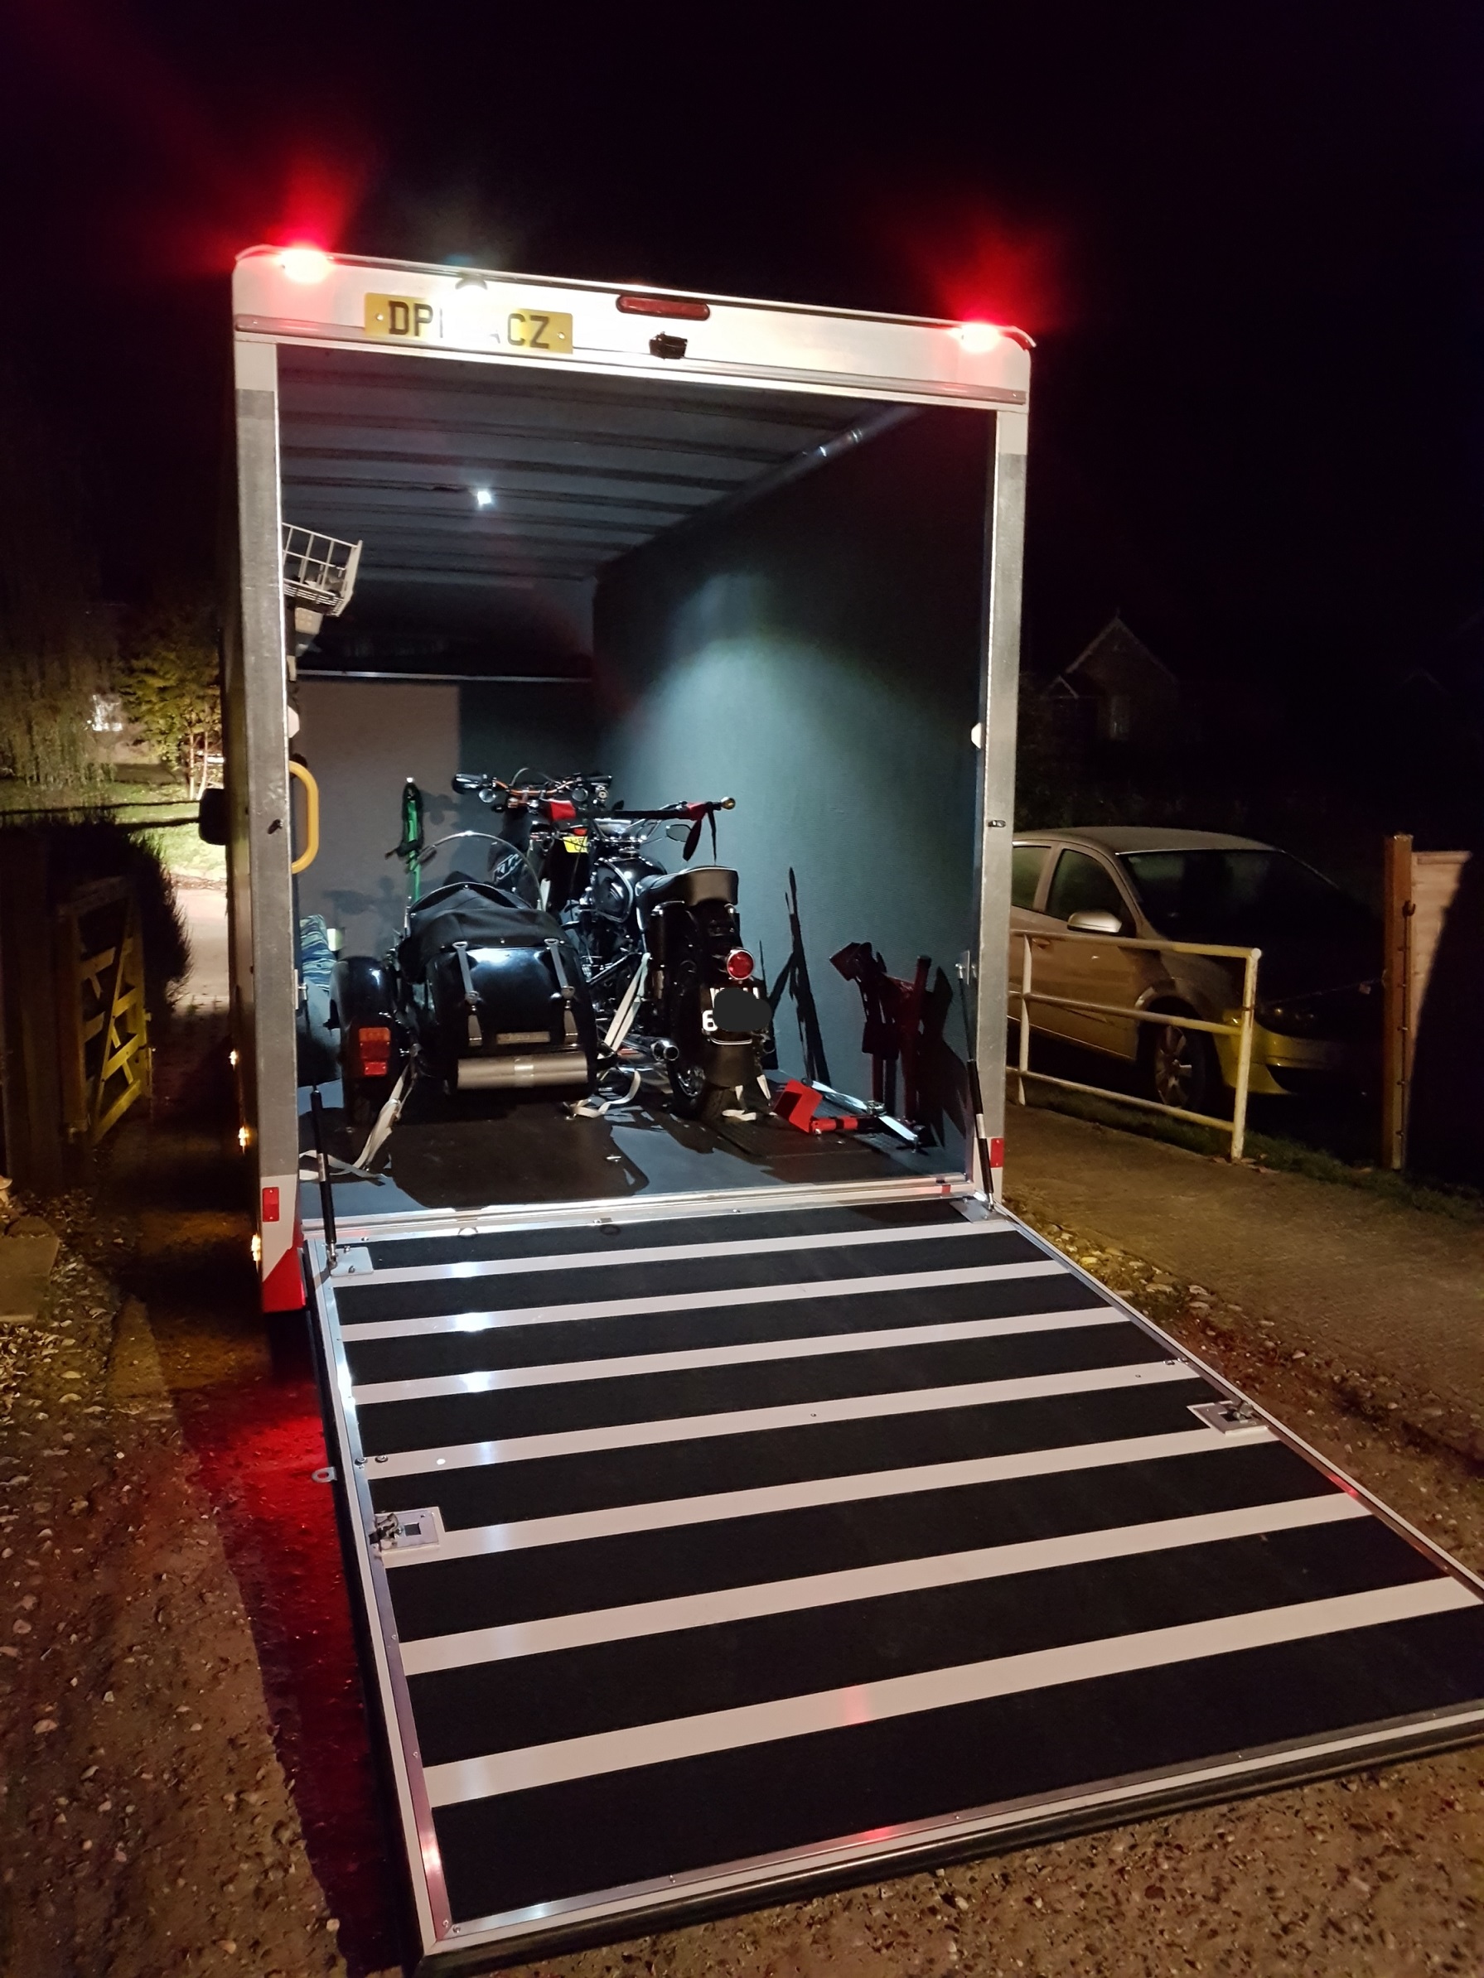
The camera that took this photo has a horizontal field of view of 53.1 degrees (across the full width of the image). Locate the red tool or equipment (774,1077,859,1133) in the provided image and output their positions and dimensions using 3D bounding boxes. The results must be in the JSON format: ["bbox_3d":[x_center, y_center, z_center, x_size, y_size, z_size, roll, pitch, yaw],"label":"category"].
[{"bbox_3d":[0.268,0.403,5.113,0.250,0.140,0.240,-2,9,-18],"label":"red tool or equipment"}]

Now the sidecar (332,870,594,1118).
[{"bbox_3d":[-1.106,-0.078,5.521,0.870,0.940,1.900,-2,9,-18],"label":"sidecar"}]

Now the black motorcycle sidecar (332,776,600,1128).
[{"bbox_3d":[-1.079,-0.104,5.444,0.880,1.000,2.000,-2,9,-17],"label":"black motorcycle sidecar"}]

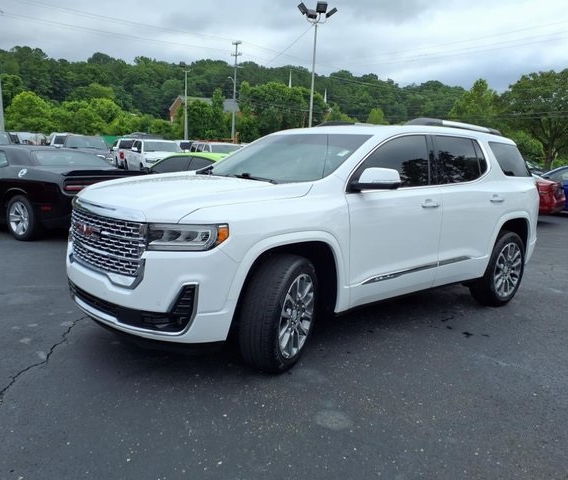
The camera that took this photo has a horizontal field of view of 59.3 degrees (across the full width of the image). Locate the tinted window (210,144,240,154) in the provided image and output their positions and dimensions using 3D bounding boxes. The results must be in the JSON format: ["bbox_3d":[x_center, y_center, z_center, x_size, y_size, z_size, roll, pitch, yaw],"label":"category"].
[{"bbox_3d":[-2.067,-3.315,18.594,1.450,0.450,0.600,-2,11,-24],"label":"tinted window"}]

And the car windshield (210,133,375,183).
[{"bbox_3d":[-0.049,-0.700,4.032,0.920,0.440,1.420,-5,12,-40],"label":"car windshield"}]

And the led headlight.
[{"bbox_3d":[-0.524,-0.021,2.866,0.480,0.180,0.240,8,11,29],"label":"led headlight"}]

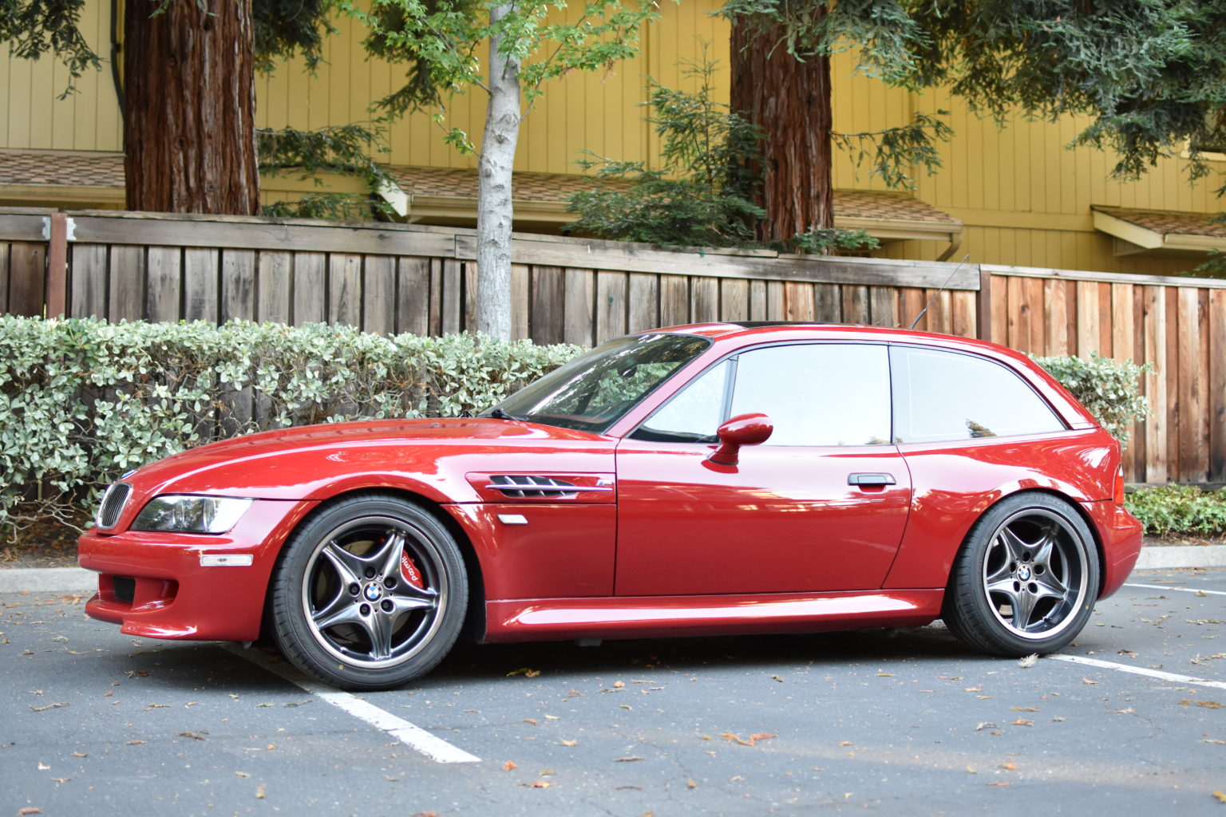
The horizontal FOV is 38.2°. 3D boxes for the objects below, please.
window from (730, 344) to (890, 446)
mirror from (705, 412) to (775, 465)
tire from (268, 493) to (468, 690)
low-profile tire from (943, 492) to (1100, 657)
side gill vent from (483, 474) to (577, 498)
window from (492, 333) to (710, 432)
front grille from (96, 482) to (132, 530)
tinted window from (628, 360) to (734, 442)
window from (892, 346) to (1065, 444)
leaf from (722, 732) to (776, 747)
[{"bbox_3d":[0.708,-0.052,6.304,0.780,0.415,0.040,0,-29,-24],"label":"window"},{"bbox_3d":[0.441,0.101,5.949,0.155,0.165,0.210,1,-3,-24],"label":"mirror"},{"bbox_3d":[-0.779,0.575,5.568,0.628,0.625,0.225,1,-3,-24],"label":"tire"},{"bbox_3d":[1.483,0.607,6.533,0.628,0.625,0.250,1,-3,-24],"label":"low-profile tire"},{"bbox_3d":[-0.262,0.252,5.719,0.326,0.077,0.040,1,-3,-24],"label":"side gill vent"},{"bbox_3d":[-0.169,-0.060,6.651,0.680,0.130,1.380,-37,12,-21],"label":"window"},{"bbox_3d":[-1.646,0.322,5.846,0.052,0.150,0.183,24,-12,-31],"label":"front grille"},{"bbox_3d":[0.235,-0.040,6.096,0.451,0.358,0.030,3,-32,-20],"label":"tinted window"},{"bbox_3d":[1.302,-0.065,6.594,0.789,0.401,0.040,-3,-29,-28],"label":"window"},{"bbox_3d":[0.325,0.792,4.252,0.130,0.028,0.080,0,-3,0],"label":"leaf"}]

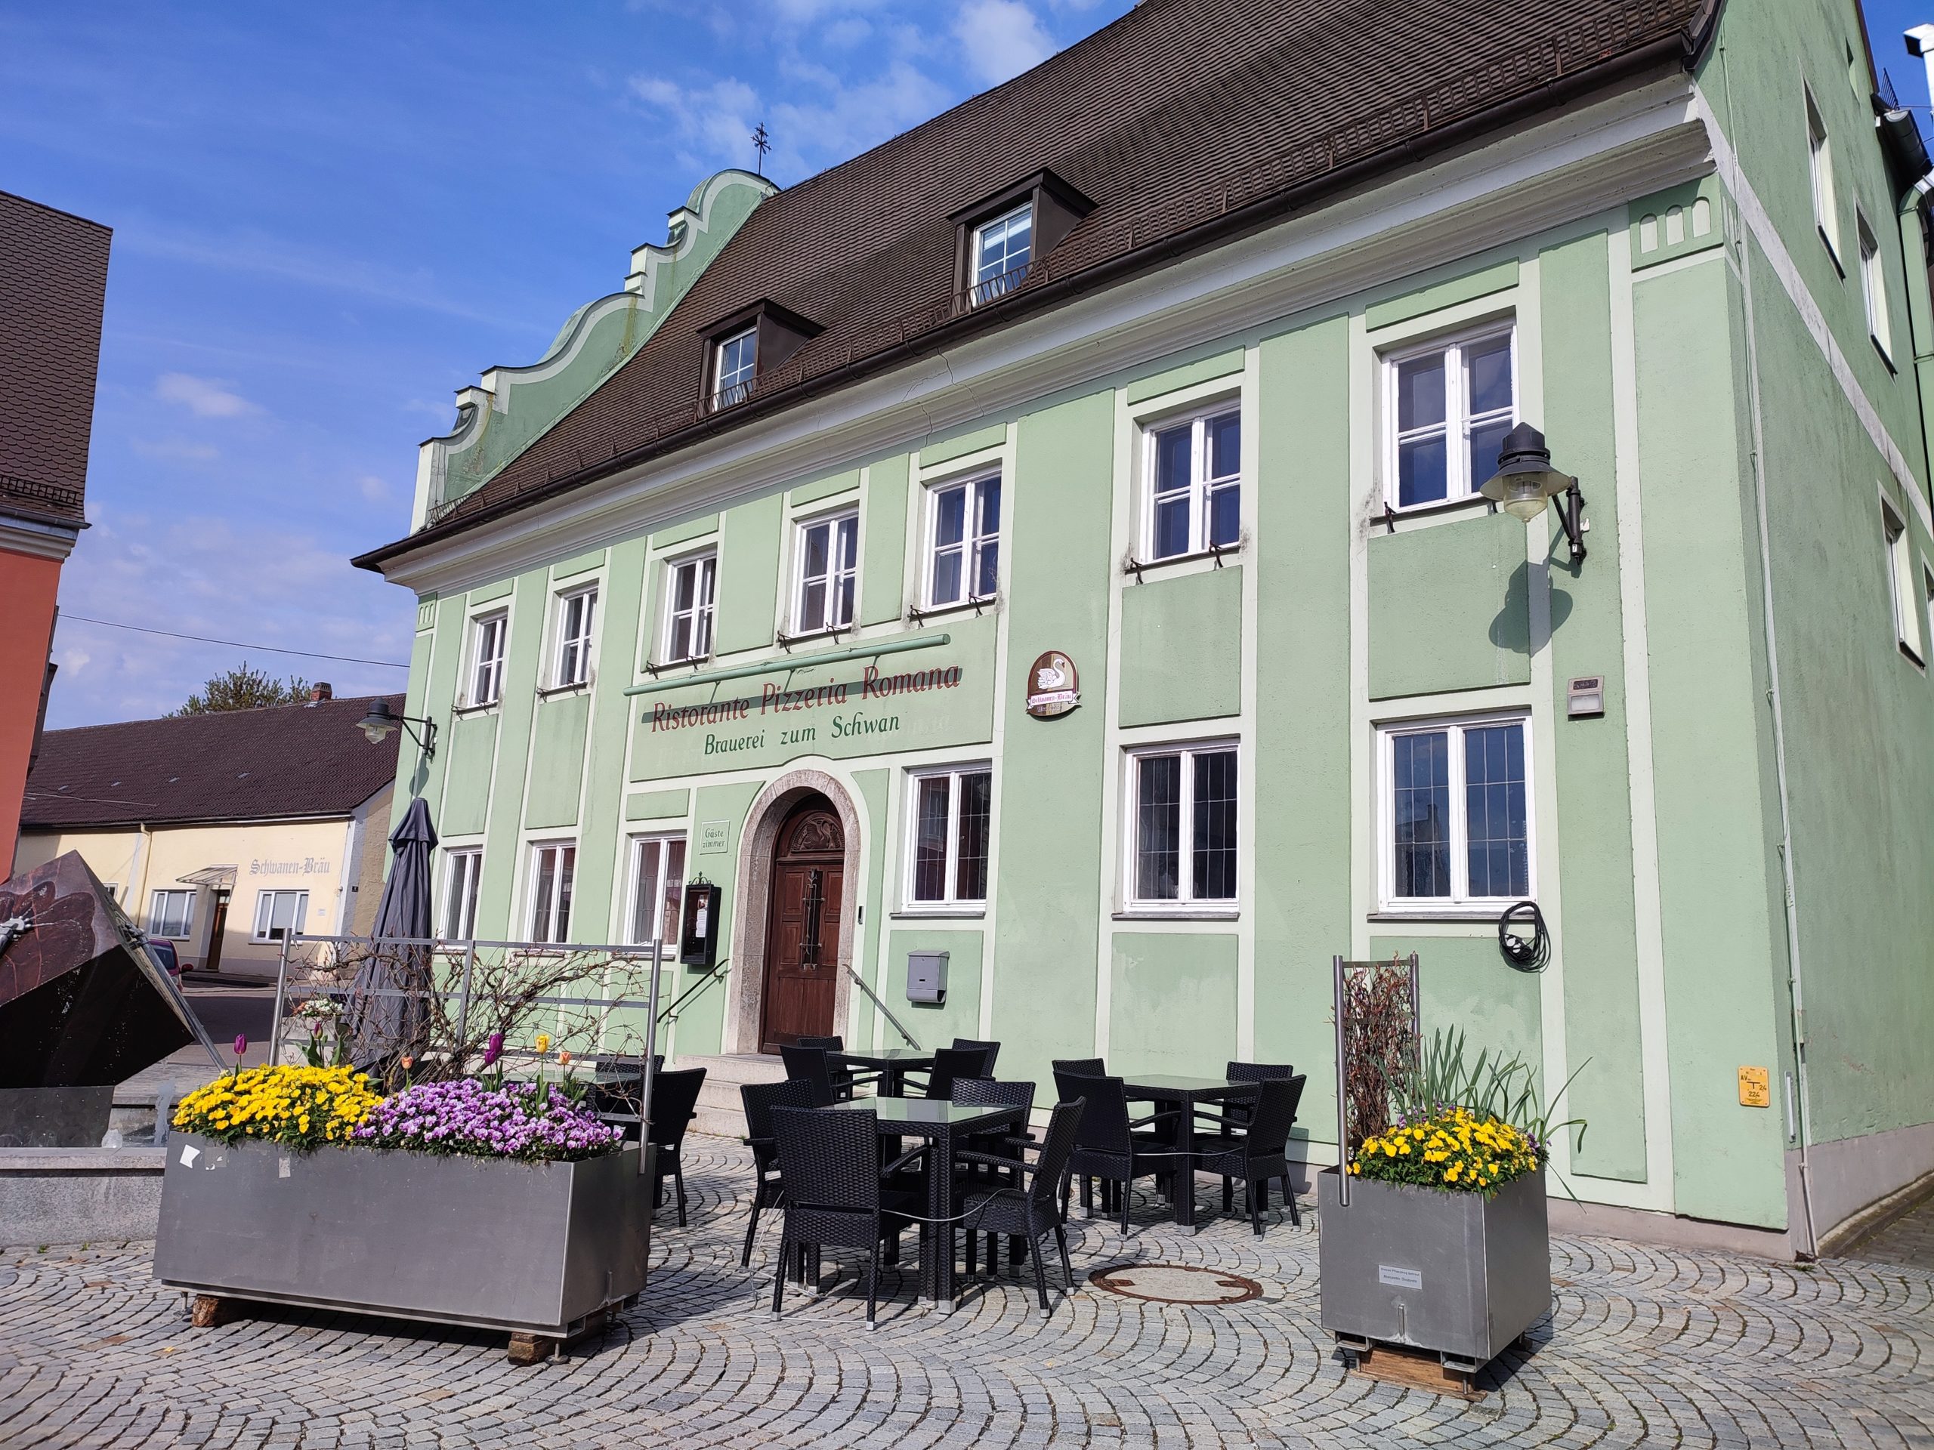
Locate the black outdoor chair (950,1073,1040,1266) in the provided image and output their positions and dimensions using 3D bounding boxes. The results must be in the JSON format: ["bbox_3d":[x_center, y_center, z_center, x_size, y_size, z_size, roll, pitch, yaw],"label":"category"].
[{"bbox_3d":[-0.001,2.171,6.765,0.560,0.845,0.560,-2,-12,25],"label":"black outdoor chair"}]

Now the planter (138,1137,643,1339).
[{"bbox_3d":[-2.204,1.931,5.493,1.815,0.590,0.600,-1,-10,17],"label":"planter"}]

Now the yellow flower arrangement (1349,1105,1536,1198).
[{"bbox_3d":[1.883,1.693,5.519,0.540,0.250,0.920,-5,-12,33],"label":"yellow flower arrangement"}]

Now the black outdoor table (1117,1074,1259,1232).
[{"bbox_3d":[1.198,2.441,8.032,0.800,0.740,0.800,10,-14,-44],"label":"black outdoor table"}]

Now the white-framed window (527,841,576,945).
[{"bbox_3d":[-4.660,1.929,15.804,1.030,1.220,0.100,-7,-15,42],"label":"white-framed window"}]

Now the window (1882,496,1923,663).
[{"bbox_3d":[7.972,-1.211,12.044,0.160,1.160,1.100,-7,-15,41],"label":"window"}]

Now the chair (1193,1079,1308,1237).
[{"bbox_3d":[1.530,2.350,7.693,0.570,0.840,0.570,-8,-13,42],"label":"chair"}]

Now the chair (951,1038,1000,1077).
[{"bbox_3d":[-0.099,2.785,10.395,0.570,0.840,0.570,-8,-13,42],"label":"chair"}]

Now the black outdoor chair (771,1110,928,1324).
[{"bbox_3d":[-0.490,1.972,5.719,0.560,0.830,0.570,-3,-10,19],"label":"black outdoor chair"}]

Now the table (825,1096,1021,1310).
[{"bbox_3d":[-0.262,2.128,6.337,0.800,0.740,0.800,-4,-11,25],"label":"table"}]

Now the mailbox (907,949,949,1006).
[{"bbox_3d":[-0.297,2.042,11.283,0.381,0.415,0.130,-7,-15,42],"label":"mailbox"}]

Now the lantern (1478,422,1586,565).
[{"bbox_3d":[3.422,-1.385,8.251,0.530,0.640,1.125,-7,-15,42],"label":"lantern"}]

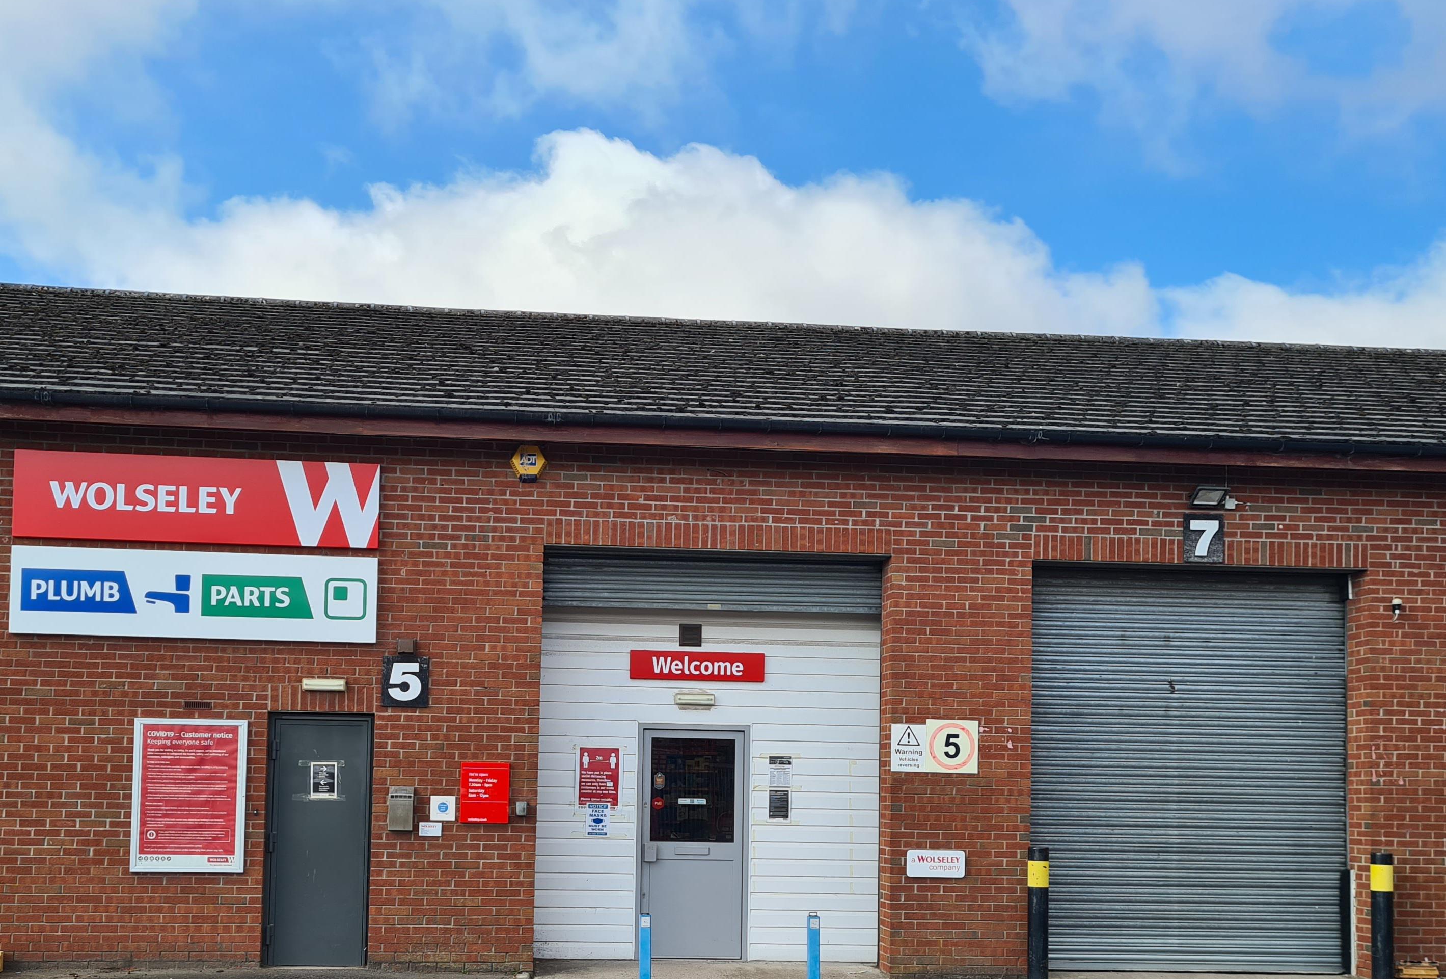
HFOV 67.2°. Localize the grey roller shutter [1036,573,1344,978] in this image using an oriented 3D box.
[{"bbox_3d":[4.125,2.497,9.650,2.840,3.550,0.100,1,-2,-3],"label":"grey roller shutter"}]

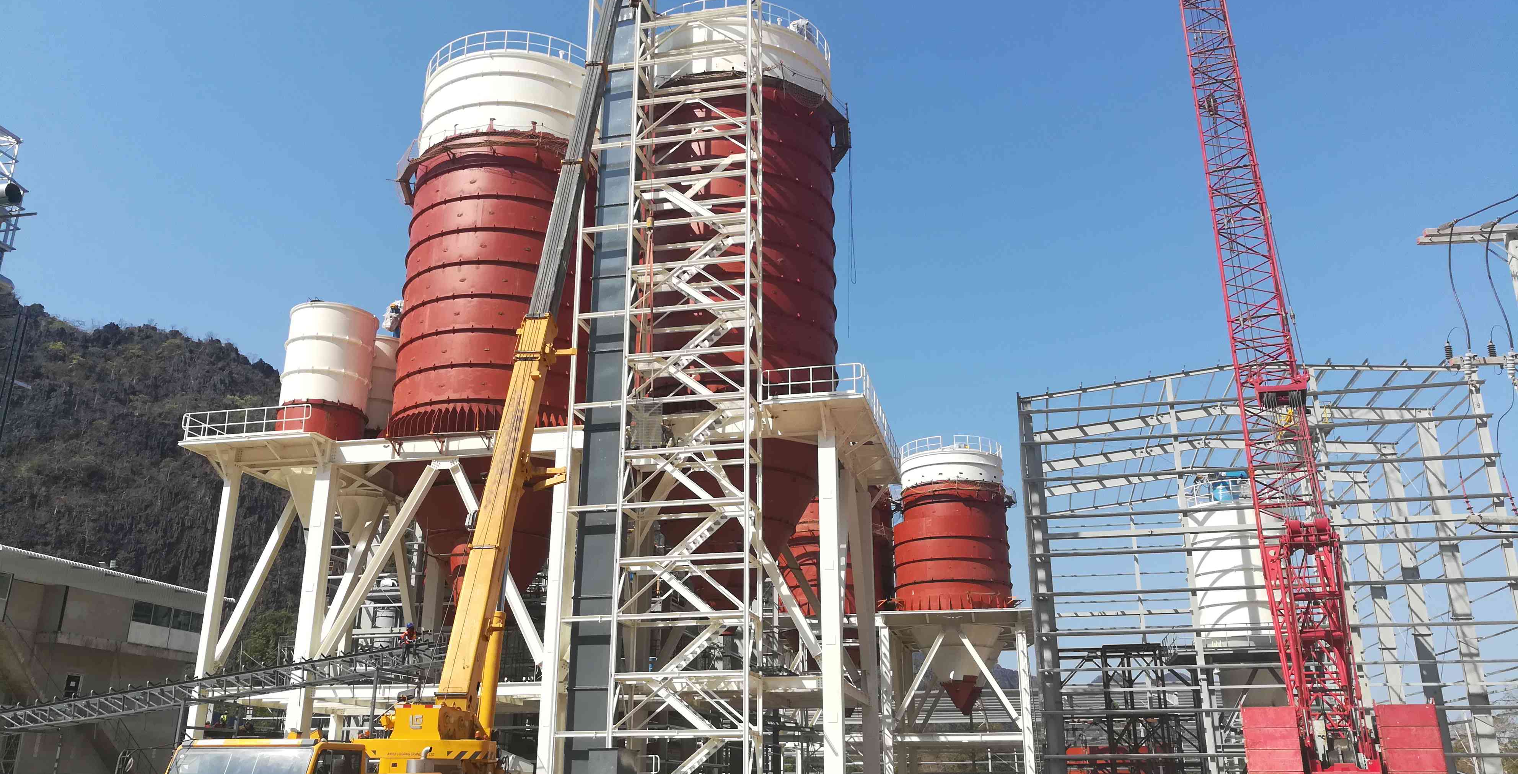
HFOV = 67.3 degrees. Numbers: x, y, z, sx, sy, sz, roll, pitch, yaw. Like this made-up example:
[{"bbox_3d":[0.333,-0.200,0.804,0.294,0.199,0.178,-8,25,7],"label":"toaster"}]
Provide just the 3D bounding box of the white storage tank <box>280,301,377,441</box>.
[{"bbox_3d":[-19.894,0.156,52.402,3.900,7.148,3.900,-4,-19,11],"label":"white storage tank"}]

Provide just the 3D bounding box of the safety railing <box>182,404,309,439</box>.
[{"bbox_3d":[-21.456,1.635,47.539,5.906,1.200,0.200,-4,-19,11],"label":"safety railing"}]

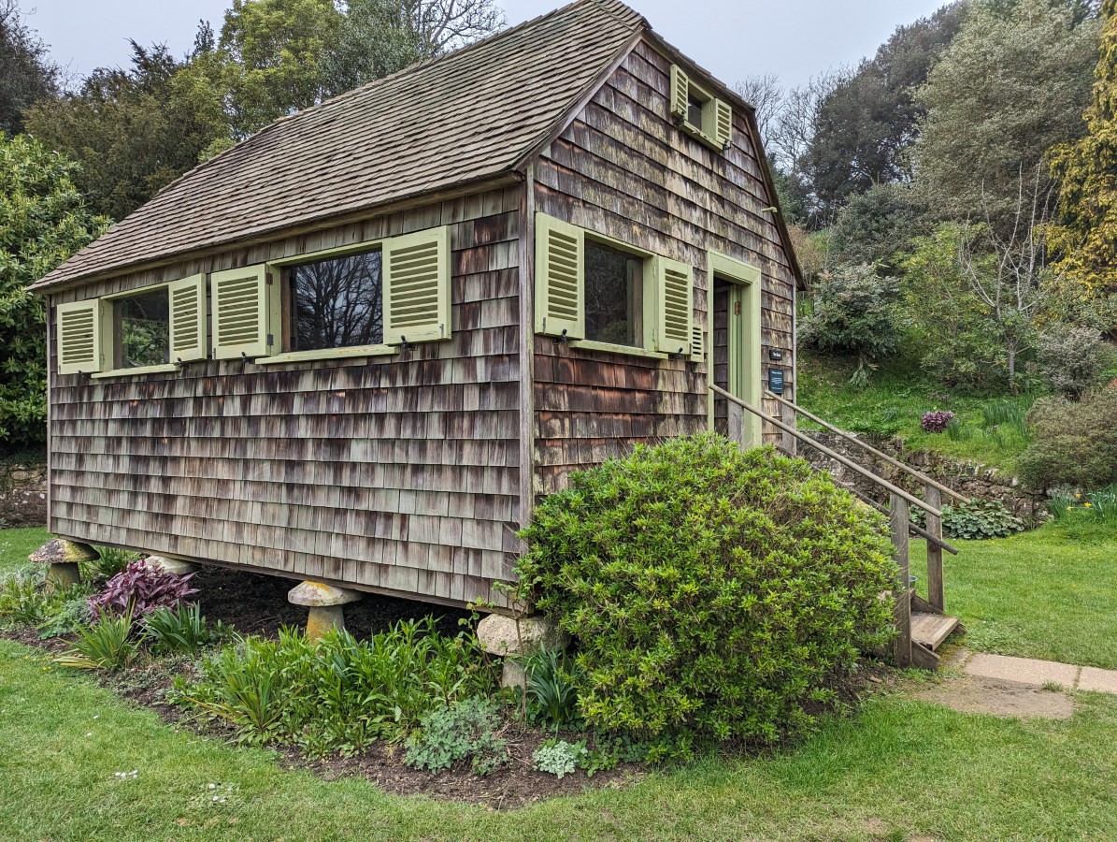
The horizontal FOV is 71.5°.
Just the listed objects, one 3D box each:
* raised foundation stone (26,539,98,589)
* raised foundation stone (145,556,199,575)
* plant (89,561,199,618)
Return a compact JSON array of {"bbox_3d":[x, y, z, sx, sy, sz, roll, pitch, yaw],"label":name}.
[{"bbox_3d":[-4.393,1.285,6.894,0.510,0.500,0.510,0,0,-33],"label":"raised foundation stone"},{"bbox_3d":[-3.253,1.343,6.552,0.500,0.500,0.500,-1,0,35],"label":"raised foundation stone"},{"bbox_3d":[-3.237,1.309,6.050,0.750,0.450,0.580,0,0,-28],"label":"plant"}]

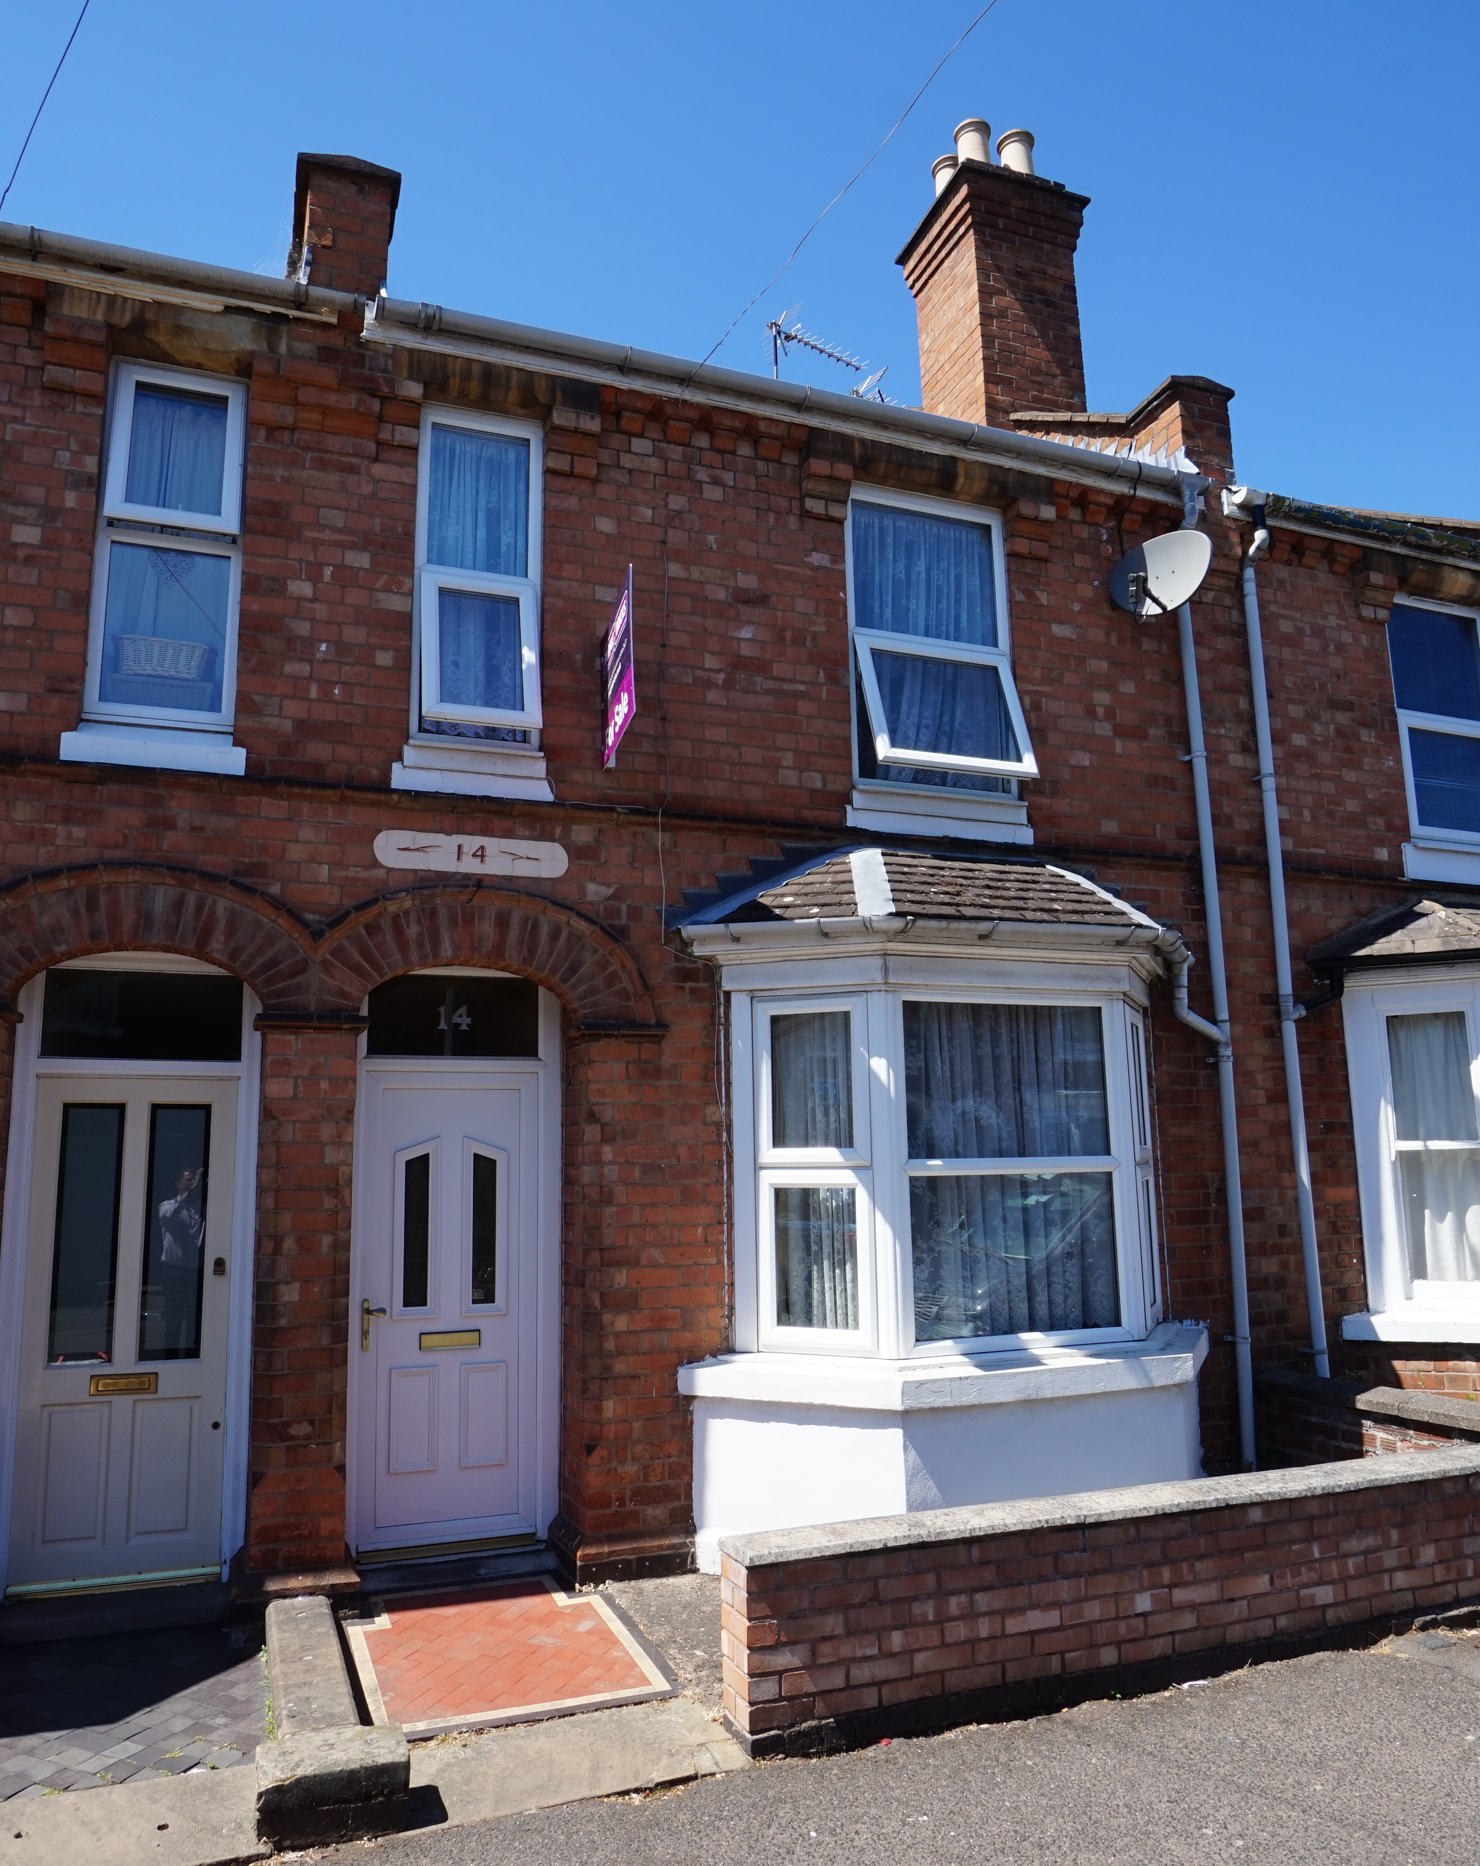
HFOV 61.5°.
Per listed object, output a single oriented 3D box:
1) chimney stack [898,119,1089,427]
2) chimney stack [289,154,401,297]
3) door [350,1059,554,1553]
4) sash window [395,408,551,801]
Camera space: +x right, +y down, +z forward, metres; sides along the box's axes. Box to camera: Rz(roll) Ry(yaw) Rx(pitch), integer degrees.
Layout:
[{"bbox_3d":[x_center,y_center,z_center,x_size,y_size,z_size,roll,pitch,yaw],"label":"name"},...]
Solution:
[{"bbox_3d":[2.072,-4.913,9.745,1.040,2.606,1.040,3,-10,-22],"label":"chimney stack"},{"bbox_3d":[-1.869,-3.180,5.876,0.460,0.733,0.480,3,-10,-22],"label":"chimney stack"},{"bbox_3d":[-1.208,1.544,5.308,0.855,1.987,0.100,3,-10,-22],"label":"door"},{"bbox_3d":[-1.224,-1.531,5.729,0.706,1.922,0.200,3,-10,-22],"label":"sash window"}]

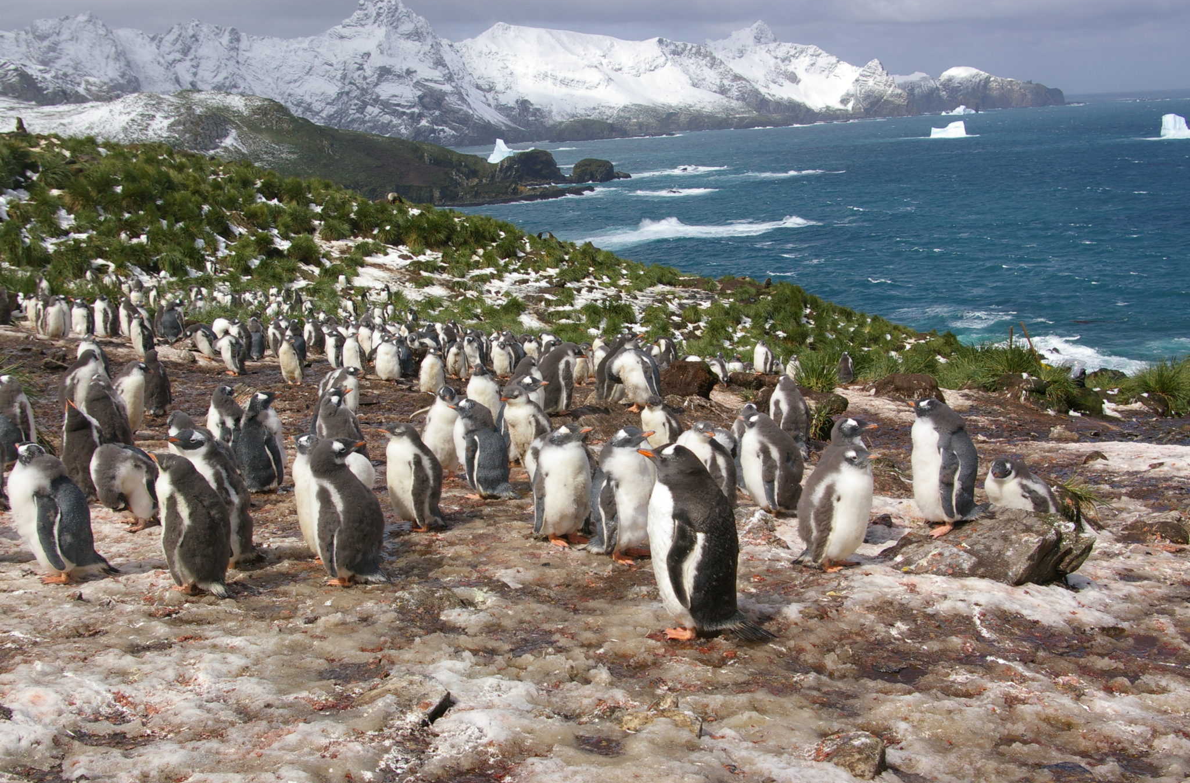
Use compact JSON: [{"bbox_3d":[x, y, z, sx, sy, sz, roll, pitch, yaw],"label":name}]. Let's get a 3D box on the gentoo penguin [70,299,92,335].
[{"bbox_3d":[-8.293,-1.209,20.800,0.320,0.630,0.310,-2,12,3],"label":"gentoo penguin"}]

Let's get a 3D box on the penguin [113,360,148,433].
[{"bbox_3d":[-3.897,0.047,10.800,0.250,0.620,0.280,-12,15,-36],"label":"penguin"}]

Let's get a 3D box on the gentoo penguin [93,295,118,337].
[{"bbox_3d":[-7.219,-1.112,19.000,0.280,0.630,0.240,-13,17,-41],"label":"gentoo penguin"}]

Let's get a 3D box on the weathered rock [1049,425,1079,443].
[{"bbox_3d":[5.388,0.486,14.800,0.340,0.180,0.270,-2,12,0],"label":"weathered rock"}]

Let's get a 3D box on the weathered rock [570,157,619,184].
[{"bbox_3d":[-0.325,-154.702,900.000,33.000,16.500,27.000,-3,12,0],"label":"weathered rock"}]

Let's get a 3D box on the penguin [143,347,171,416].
[{"bbox_3d":[-4.219,-0.085,12.400,0.310,0.650,0.300,-5,12,-9],"label":"penguin"}]

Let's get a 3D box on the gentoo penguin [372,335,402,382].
[{"bbox_3d":[-2.780,-0.447,17.200,0.340,0.600,0.330,-3,12,-3],"label":"gentoo penguin"}]

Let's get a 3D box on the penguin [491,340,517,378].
[{"bbox_3d":[-1.492,-0.536,21.200,0.350,0.640,0.310,-1,12,8],"label":"penguin"}]

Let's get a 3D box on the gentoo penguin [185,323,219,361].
[{"bbox_3d":[-5.519,-0.706,18.100,0.470,0.510,0.270,-8,14,-24],"label":"gentoo penguin"}]

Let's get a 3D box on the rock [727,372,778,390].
[{"bbox_3d":[2.469,-0.161,20.300,0.800,0.250,0.500,-1,12,7],"label":"rock"}]

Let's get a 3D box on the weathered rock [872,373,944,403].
[{"bbox_3d":[4.963,-0.052,20.500,1.150,0.380,0.850,-2,12,0],"label":"weathered rock"}]

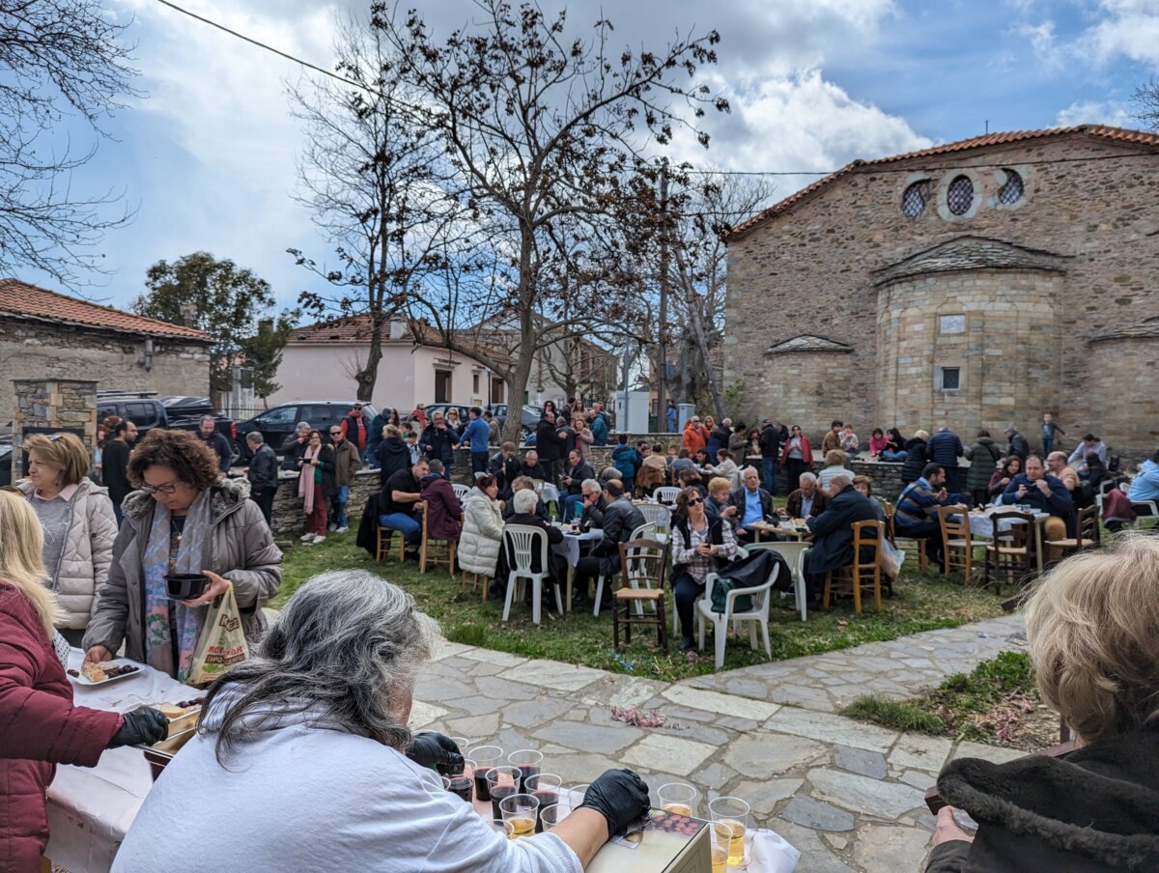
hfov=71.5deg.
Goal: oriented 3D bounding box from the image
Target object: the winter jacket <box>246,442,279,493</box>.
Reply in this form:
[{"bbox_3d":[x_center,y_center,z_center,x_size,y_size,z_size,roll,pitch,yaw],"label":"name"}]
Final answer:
[{"bbox_3d":[-4.670,0.450,11.850,0.400,0.720,0.480,0,1,6],"label":"winter jacket"}]

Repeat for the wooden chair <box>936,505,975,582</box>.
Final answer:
[{"bbox_3d":[4.448,1.236,9.374,0.440,0.880,0.420,0,2,-26],"label":"wooden chair"}]

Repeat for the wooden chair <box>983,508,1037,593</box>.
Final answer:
[{"bbox_3d":[4.780,1.314,8.980,0.440,0.890,0.430,1,2,12],"label":"wooden chair"}]

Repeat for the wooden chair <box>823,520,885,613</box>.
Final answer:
[{"bbox_3d":[2.800,1.320,8.200,0.420,0.890,0.430,-1,3,-37],"label":"wooden chair"}]

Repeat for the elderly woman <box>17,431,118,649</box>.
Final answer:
[{"bbox_3d":[-2.290,0.790,3.500,0.480,1.600,0.340,1,1,6],"label":"elderly woman"}]

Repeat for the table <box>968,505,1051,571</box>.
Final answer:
[{"bbox_3d":[5.330,1.357,10.150,1.100,0.740,0.800,-1,3,-45],"label":"table"}]

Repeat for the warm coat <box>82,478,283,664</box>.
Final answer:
[{"bbox_3d":[-1.280,0.530,2.680,0.610,0.800,0.450,0,1,-10],"label":"warm coat"}]

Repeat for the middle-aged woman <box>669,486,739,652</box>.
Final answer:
[{"bbox_3d":[1.040,1.060,6.700,0.530,1.280,0.730,0,1,-14],"label":"middle-aged woman"}]

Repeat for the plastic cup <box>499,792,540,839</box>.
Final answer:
[{"bbox_3d":[-0.116,0.762,1.555,0.077,0.105,0.077,0,2,0],"label":"plastic cup"}]

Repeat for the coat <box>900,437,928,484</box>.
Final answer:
[{"bbox_3d":[7.277,0.525,17.500,0.580,1.020,0.480,2,2,27],"label":"coat"}]

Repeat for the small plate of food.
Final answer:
[{"bbox_3d":[-1.572,0.782,2.656,0.190,0.025,0.195,1,2,28],"label":"small plate of food"}]

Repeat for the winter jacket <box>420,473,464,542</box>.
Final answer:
[{"bbox_3d":[-1.716,0.870,10.000,0.530,0.820,0.460,2,3,30],"label":"winter jacket"}]

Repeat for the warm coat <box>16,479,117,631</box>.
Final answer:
[{"bbox_3d":[-2.300,0.515,3.500,0.480,0.670,0.330,1,1,6],"label":"warm coat"}]

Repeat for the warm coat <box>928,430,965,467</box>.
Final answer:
[{"bbox_3d":[6.944,0.236,15.315,0.660,0.730,0.420,1,2,22],"label":"warm coat"}]

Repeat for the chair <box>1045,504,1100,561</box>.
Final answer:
[{"bbox_3d":[5.936,1.330,9.740,0.430,0.890,0.460,0,2,-35],"label":"chair"}]

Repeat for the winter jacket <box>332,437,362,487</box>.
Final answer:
[{"bbox_3d":[-3.767,0.410,12.820,0.560,0.760,0.360,1,2,12],"label":"winter jacket"}]

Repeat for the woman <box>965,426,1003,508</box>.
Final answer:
[{"bbox_3d":[6.750,0.700,13.450,0.600,1.630,0.450,1,1,19],"label":"woman"}]

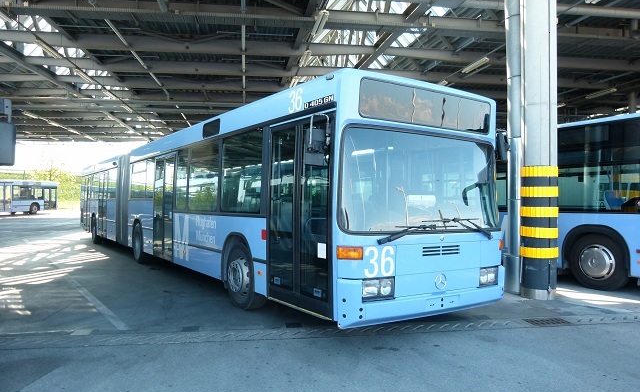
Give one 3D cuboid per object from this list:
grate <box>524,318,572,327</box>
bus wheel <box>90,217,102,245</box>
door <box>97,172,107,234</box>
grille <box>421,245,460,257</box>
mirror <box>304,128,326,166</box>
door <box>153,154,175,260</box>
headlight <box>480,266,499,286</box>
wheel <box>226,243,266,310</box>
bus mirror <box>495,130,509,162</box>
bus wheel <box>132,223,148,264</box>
[{"bbox_3d":[3.035,1.684,6.109,0.540,0.030,0.370,1,-1,-13],"label":"grate"},{"bbox_3d":[-8.285,1.318,17.338,0.320,0.950,0.950,2,-2,-35],"label":"bus wheel"},{"bbox_3d":[-7.542,0.343,16.095,0.080,2.200,1.420,2,-2,-35],"label":"door"},{"bbox_3d":[1.349,0.610,5.152,0.600,0.100,0.040,1,-2,-34],"label":"grille"},{"bbox_3d":[-0.043,-0.465,4.432,0.190,0.370,0.120,1,-2,-34],"label":"mirror"},{"bbox_3d":[-3.315,0.263,9.901,0.080,2.200,1.420,1,-2,-34],"label":"door"},{"bbox_3d":[2.049,0.983,5.692,0.390,0.230,0.100,1,-2,-34],"label":"headlight"},{"bbox_3d":[-1.033,1.163,6.732,0.290,0.950,0.950,1,-2,-34],"label":"wheel"},{"bbox_3d":[2.422,-0.657,6.133,0.190,0.380,0.120,1,-2,-34],"label":"bus mirror"},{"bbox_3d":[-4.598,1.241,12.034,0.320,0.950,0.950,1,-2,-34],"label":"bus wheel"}]

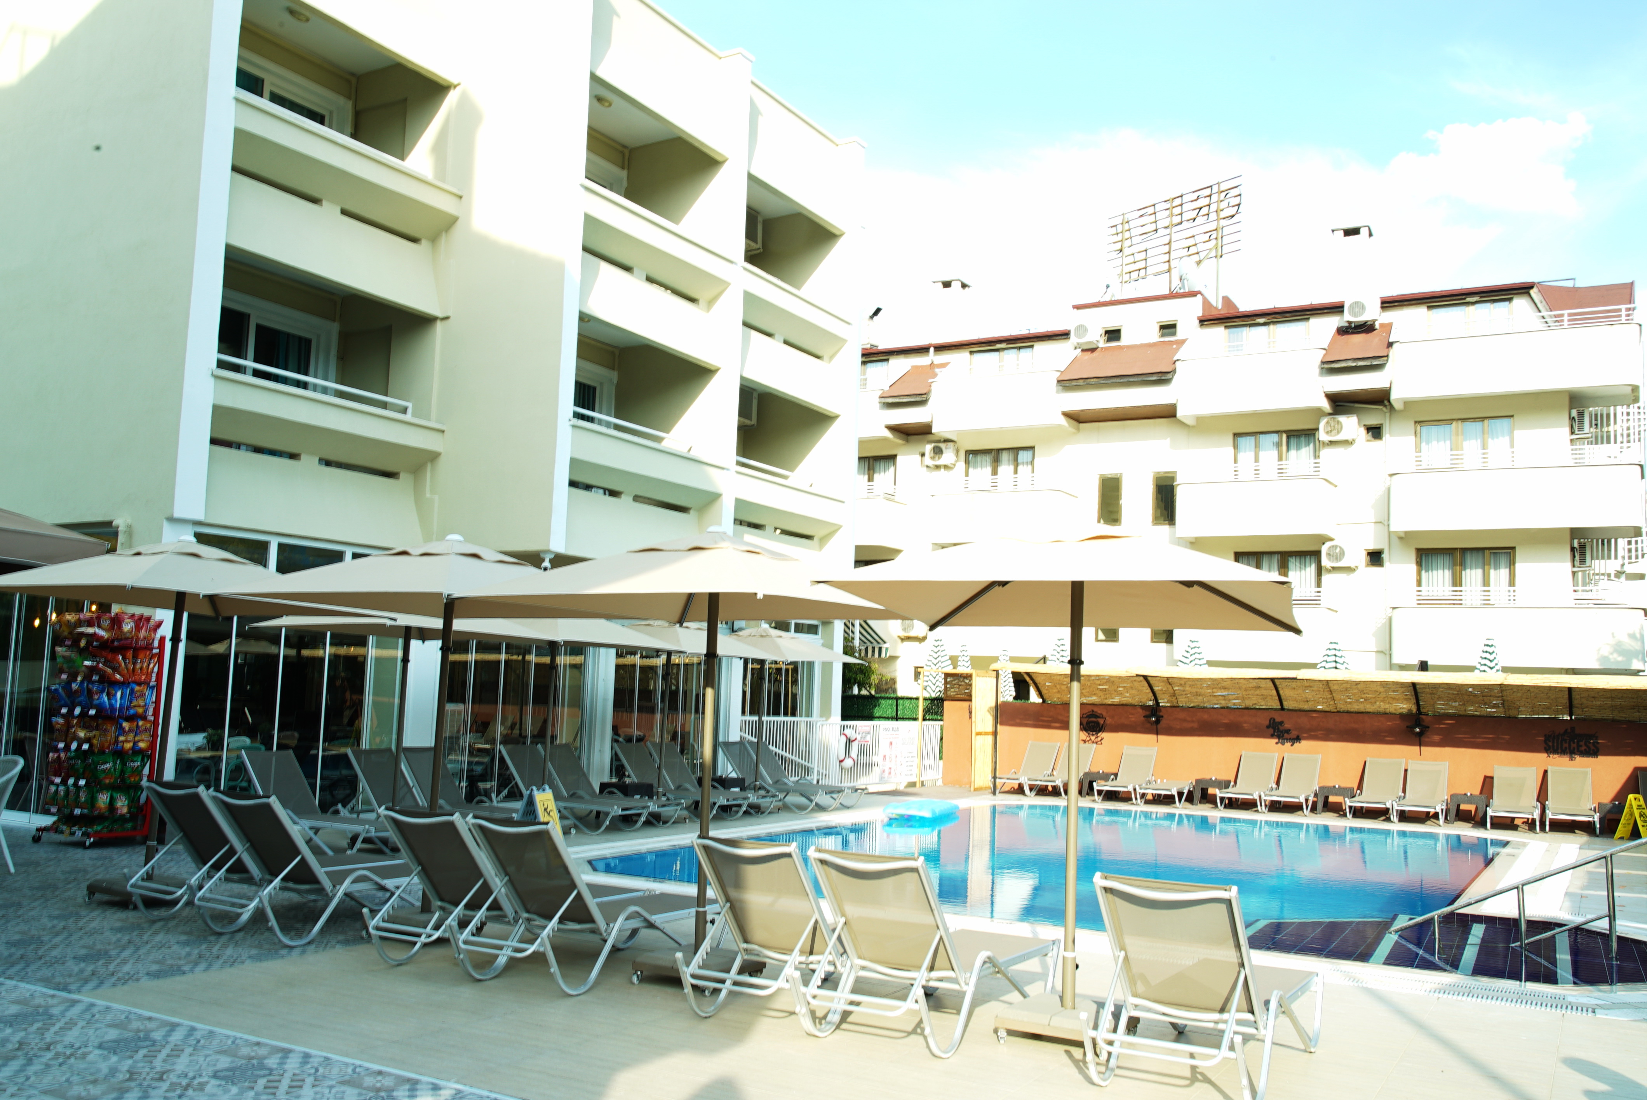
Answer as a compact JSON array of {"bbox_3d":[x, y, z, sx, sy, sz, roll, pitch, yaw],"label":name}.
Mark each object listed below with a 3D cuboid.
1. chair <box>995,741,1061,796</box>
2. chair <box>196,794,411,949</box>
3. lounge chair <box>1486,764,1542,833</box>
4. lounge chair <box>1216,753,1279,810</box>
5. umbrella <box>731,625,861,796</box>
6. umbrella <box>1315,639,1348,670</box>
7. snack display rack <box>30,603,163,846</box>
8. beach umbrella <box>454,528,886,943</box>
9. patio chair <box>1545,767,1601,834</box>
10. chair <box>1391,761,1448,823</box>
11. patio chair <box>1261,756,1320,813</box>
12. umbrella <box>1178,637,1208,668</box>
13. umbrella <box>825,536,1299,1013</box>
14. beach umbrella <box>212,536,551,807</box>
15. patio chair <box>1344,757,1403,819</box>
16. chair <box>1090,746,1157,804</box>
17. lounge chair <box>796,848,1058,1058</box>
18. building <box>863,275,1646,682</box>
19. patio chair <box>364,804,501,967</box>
[{"bbox_3d":[3.436,3.691,22.444,0.634,0.879,1.635,-2,-7,31],"label":"chair"},{"bbox_3d":[-3.077,1.962,8.518,0.648,0.885,1.785,-1,-7,29],"label":"chair"},{"bbox_3d":[9.772,3.510,18.768,0.634,0.848,1.674,-2,-7,29],"label":"lounge chair"},{"bbox_3d":[6.960,3.772,21.679,0.652,0.883,1.684,-2,-7,30],"label":"lounge chair"},{"bbox_3d":[-0.837,2.227,17.952,2.022,2.465,2.022,-2,-7,30],"label":"umbrella"},{"bbox_3d":[8.843,2.837,23.036,0.720,2.500,0.720,-2,-7,30],"label":"umbrella"},{"bbox_3d":[-6.602,1.618,12.165,0.731,2.094,0.570,-2,-7,30],"label":"snack display rack"},{"bbox_3d":[-0.661,1.094,7.491,2.022,2.465,2.022,-2,-7,30],"label":"beach umbrella"},{"bbox_3d":[10.879,3.637,19.303,0.648,0.885,1.785,-1,-7,29],"label":"patio chair"},{"bbox_3d":[9.135,3.685,20.202,0.652,0.883,1.684,-2,-7,30],"label":"chair"},{"bbox_3d":[7.235,3.596,20.428,0.634,0.875,1.640,-2,-7,31],"label":"patio chair"},{"bbox_3d":[7.148,2.868,25.668,0.650,2.400,0.650,-1,-7,28],"label":"umbrella"},{"bbox_3d":[1.249,1.129,6.620,2.090,2.450,2.090,-1,-7,22],"label":"umbrella"},{"bbox_3d":[-2.548,1.206,8.759,2.090,2.500,2.090,-2,-7,29],"label":"beach umbrella"},{"bbox_3d":[8.556,3.681,20.477,0.648,0.885,1.785,-2,-7,31],"label":"patio chair"},{"bbox_3d":[4.963,3.659,21.647,0.634,0.869,1.648,-2,-7,29],"label":"chair"},{"bbox_3d":[0.578,1.841,6.456,0.634,0.873,1.643,-2,-7,30],"label":"lounge chair"},{"bbox_3d":[9.606,-0.006,36.455,21.500,11.800,11.000,-1,-7,28],"label":"building"},{"bbox_3d":[-1.789,1.909,7.750,0.634,0.866,1.651,-1,-7,28],"label":"patio chair"}]

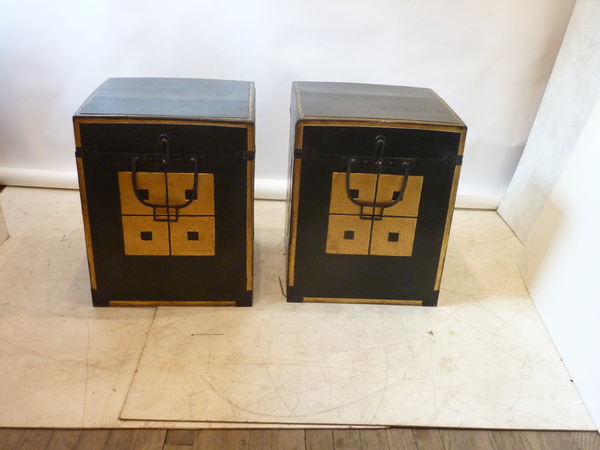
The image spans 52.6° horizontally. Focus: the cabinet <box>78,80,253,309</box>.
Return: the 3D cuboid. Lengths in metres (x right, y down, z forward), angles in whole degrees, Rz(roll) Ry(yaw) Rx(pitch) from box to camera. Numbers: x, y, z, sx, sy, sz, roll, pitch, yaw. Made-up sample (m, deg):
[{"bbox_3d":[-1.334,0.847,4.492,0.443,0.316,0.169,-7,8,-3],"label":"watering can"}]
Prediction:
[{"bbox_3d":[-0.338,-0.104,1.691,0.414,0.519,0.412,1,26,-5],"label":"cabinet"}]

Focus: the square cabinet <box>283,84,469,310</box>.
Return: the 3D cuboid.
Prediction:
[{"bbox_3d":[0.180,-0.104,1.749,0.414,0.519,0.412,2,26,-3],"label":"square cabinet"}]

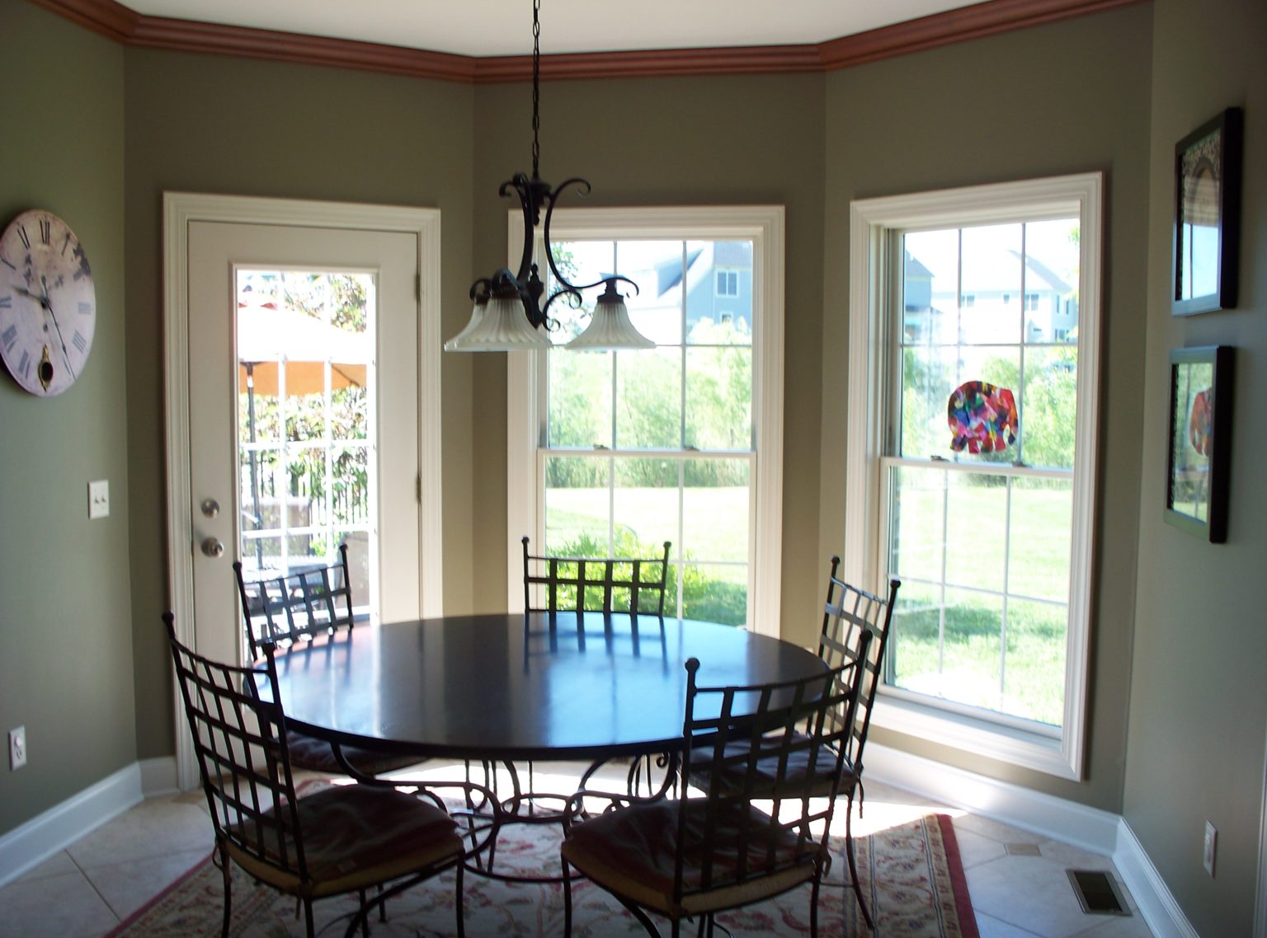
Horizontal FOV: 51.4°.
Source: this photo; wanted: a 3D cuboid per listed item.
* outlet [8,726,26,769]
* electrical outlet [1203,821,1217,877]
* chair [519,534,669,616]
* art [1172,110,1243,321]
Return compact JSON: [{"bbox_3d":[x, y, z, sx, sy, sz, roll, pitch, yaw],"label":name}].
[{"bbox_3d":[-1.808,0.823,3.875,0.015,0.119,0.075,1,5,10],"label":"outlet"},{"bbox_3d":[1.352,0.889,3.077,0.010,0.116,0.073,1,5,8],"label":"electrical outlet"},{"bbox_3d":[-0.164,0.732,4.090,0.480,0.966,0.540,1,5,10],"label":"chair"},{"bbox_3d":[1.379,-0.598,3.171,0.040,0.460,0.450,1,5,8],"label":"art"}]

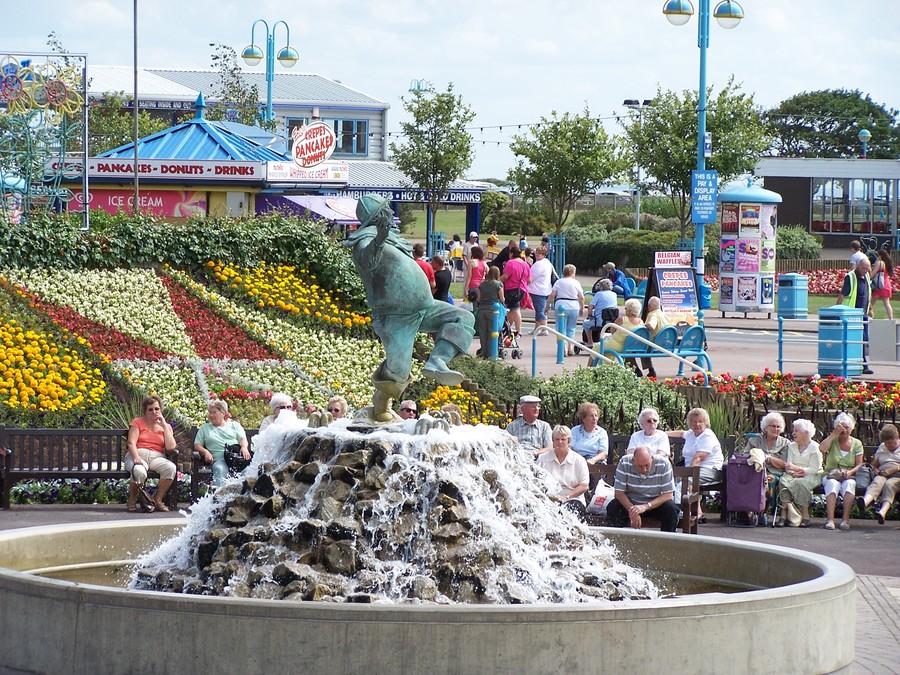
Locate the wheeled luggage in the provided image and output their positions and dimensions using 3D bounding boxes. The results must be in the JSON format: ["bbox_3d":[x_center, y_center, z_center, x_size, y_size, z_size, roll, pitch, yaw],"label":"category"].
[{"bbox_3d":[3.214,1.562,39.305,0.380,0.920,0.360,2,3,19],"label":"wheeled luggage"}]

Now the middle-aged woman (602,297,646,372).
[{"bbox_3d":[2.580,-0.015,56.000,0.500,1.150,0.780,-1,3,-37],"label":"middle-aged woman"}]

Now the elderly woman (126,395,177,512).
[{"bbox_3d":[-3.312,1.250,40.096,0.540,1.270,0.800,1,3,-7],"label":"elderly woman"}]

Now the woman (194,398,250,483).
[{"bbox_3d":[-2.475,1.278,38.800,0.560,1.200,0.800,1,2,9],"label":"woman"}]

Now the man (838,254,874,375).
[{"bbox_3d":[6.171,-0.327,55.000,0.580,1.740,0.420,-1,3,-37],"label":"man"}]

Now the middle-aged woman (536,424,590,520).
[{"bbox_3d":[1.096,1.499,34.600,0.520,1.260,0.800,2,3,7],"label":"middle-aged woman"}]

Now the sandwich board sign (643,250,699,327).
[{"bbox_3d":[3.937,-0.644,63.800,0.900,1.740,0.750,-1,3,-38],"label":"sandwich board sign"}]

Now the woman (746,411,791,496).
[{"bbox_3d":[3.420,1.404,38.800,0.520,1.180,0.800,1,3,-3],"label":"woman"}]

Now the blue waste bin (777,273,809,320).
[{"bbox_3d":[7.600,-0.931,79.977,0.500,1.050,0.500,3,3,39],"label":"blue waste bin"}]

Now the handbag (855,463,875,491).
[{"bbox_3d":[4.375,1.465,38.100,0.220,0.280,0.160,1,2,6],"label":"handbag"}]

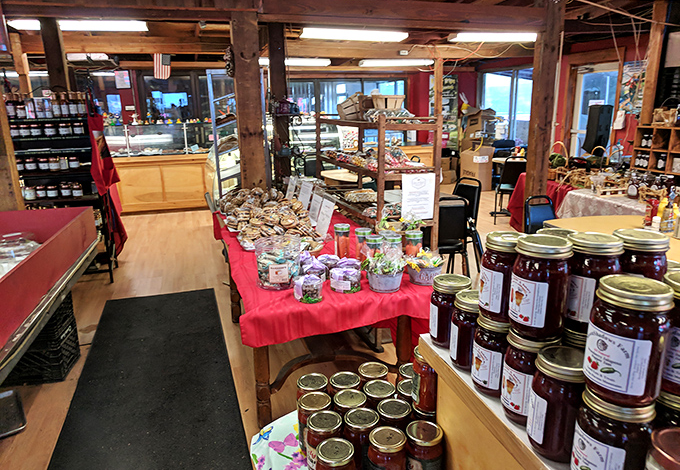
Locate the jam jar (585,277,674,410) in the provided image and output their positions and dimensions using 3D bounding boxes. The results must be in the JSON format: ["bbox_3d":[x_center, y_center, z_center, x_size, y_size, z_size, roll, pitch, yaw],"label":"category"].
[{"bbox_3d":[0.319,0.116,0.568,0.079,0.128,0.079,-8,17,-30],"label":"jam jar"}]

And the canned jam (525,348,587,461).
[{"bbox_3d":[0.289,0.220,0.665,0.080,0.128,0.080,-1,16,0],"label":"canned jam"}]

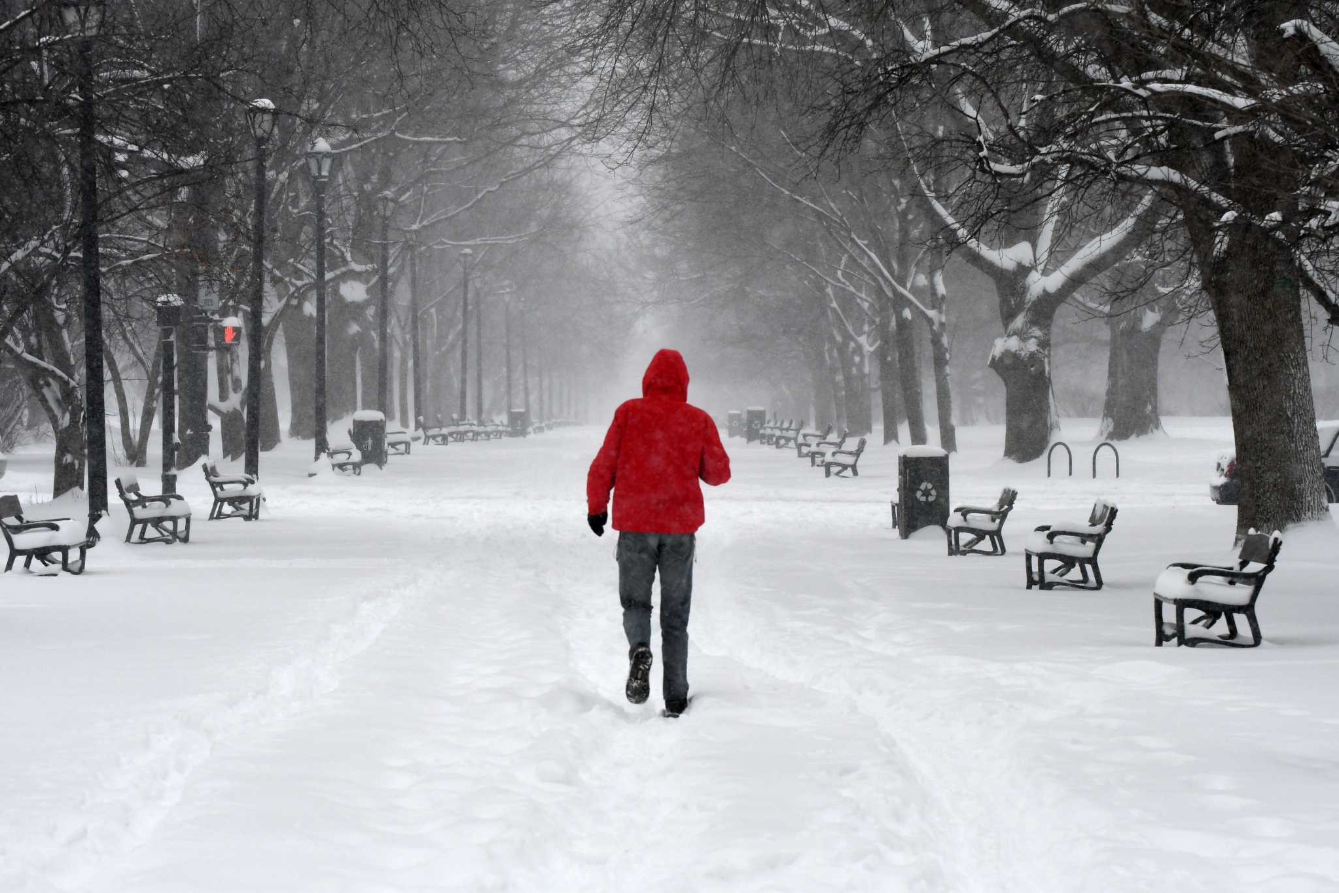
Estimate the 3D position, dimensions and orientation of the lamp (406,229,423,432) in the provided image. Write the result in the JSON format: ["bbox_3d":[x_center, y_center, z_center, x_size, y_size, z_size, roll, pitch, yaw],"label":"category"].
[{"bbox_3d":[-7.268,-3.255,156.000,0.480,6.000,0.480,0,0,0],"label":"lamp"}]

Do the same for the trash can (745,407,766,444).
[{"bbox_3d":[2.738,-0.626,172.000,0.600,1.130,0.620,0,0,0],"label":"trash can"}]

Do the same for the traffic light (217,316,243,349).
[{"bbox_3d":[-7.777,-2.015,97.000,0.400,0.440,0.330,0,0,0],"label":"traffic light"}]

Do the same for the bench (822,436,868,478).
[{"bbox_3d":[3.131,0.216,98.000,0.700,0.800,1.700,0,0,0],"label":"bench"}]

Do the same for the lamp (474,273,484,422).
[{"bbox_3d":[-6.791,-3.359,195.000,0.420,5.599,0.420,0,1,0],"label":"lamp"}]

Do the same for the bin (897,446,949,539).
[{"bbox_3d":[2.908,0.578,62.474,0.550,0.980,0.560,0,1,0],"label":"bin"}]

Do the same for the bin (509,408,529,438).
[{"bbox_3d":[-6.223,-0.887,226.000,0.630,1.130,0.630,0,0,0],"label":"bin"}]

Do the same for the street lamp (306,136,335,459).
[{"bbox_3d":[-6.103,-2.532,95.500,0.480,5.795,0.480,0,0,0],"label":"street lamp"}]

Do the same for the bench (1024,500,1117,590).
[{"bbox_3d":[3.386,0.816,46.245,0.679,0.770,1.500,0,1,0],"label":"bench"}]

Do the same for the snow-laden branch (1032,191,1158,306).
[{"bbox_3d":[8.711,-4.052,112.000,2.550,2.350,1.100,0,0,0],"label":"snow-laden branch"}]

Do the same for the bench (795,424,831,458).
[{"bbox_3d":[2.963,-0.111,112.745,0.707,0.760,1.500,0,1,0],"label":"bench"}]

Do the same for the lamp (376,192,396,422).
[{"bbox_3d":[-6.119,-2.699,118.000,0.420,5.669,0.420,0,1,0],"label":"lamp"}]

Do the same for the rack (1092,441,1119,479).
[{"bbox_3d":[7.420,0.249,93.000,0.480,0.680,0.060,0,1,0],"label":"rack"}]

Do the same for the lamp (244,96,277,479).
[{"bbox_3d":[-5.895,-2.156,78.500,0.480,5.755,0.480,0,0,0],"label":"lamp"}]

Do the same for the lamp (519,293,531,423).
[{"bbox_3d":[-6.051,-3.599,230.000,0.480,5.701,0.480,0,0,0],"label":"lamp"}]

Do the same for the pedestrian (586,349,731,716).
[{"bbox_3d":[-0.053,0.420,26.600,0.700,1.790,0.620,0,0,-1],"label":"pedestrian"}]

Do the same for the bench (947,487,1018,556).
[{"bbox_3d":[3.303,0.772,57.945,0.673,0.770,1.500,0,1,0],"label":"bench"}]

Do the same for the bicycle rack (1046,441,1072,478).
[{"bbox_3d":[6.989,0.316,98.000,0.060,0.800,0.630,0,0,44],"label":"bicycle rack"}]

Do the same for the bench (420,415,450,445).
[{"bbox_3d":[-5.859,-0.353,136.700,0.680,0.800,1.550,0,0,0],"label":"bench"}]

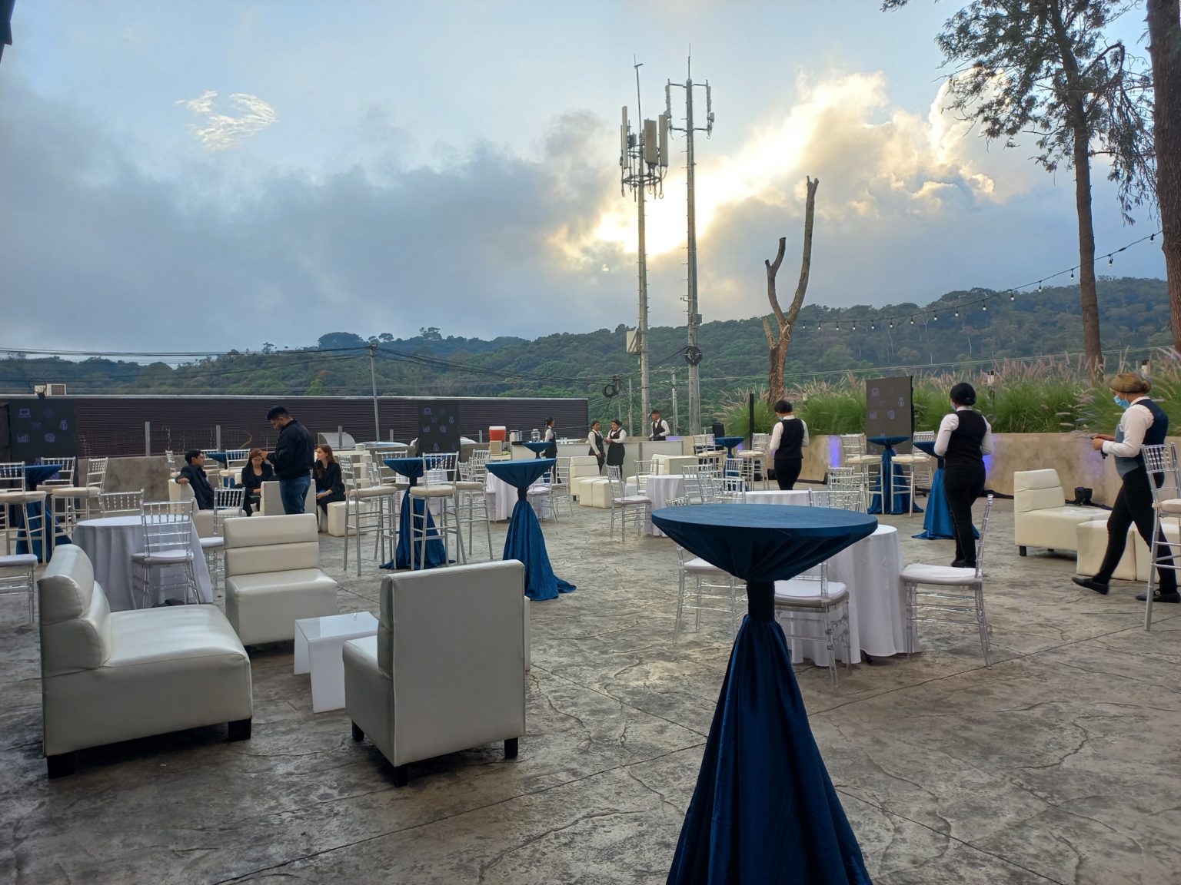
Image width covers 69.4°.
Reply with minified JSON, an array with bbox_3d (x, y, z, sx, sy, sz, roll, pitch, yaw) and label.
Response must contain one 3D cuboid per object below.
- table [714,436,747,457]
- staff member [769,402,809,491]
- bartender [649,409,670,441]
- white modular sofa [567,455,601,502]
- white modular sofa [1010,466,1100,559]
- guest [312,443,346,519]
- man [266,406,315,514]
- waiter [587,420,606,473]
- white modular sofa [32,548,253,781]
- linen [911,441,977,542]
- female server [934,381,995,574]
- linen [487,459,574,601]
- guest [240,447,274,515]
[{"bbox_3d":[2.906,0.454,17.692,0.680,1.080,0.680,-1,1,9],"label":"table"},{"bbox_3d":[2.608,0.271,11.188,0.480,1.660,0.370,-2,1,-6],"label":"staff member"},{"bbox_3d":[1.676,0.123,20.800,0.500,1.720,0.450,-1,1,27],"label":"bartender"},{"bbox_3d":[0.076,0.695,15.930,0.600,0.800,0.750,-2,1,-34],"label":"white modular sofa"},{"bbox_3d":[4.586,0.684,8.280,0.710,0.810,0.590,-1,1,44],"label":"white modular sofa"},{"bbox_3d":[-3.542,0.634,11.510,0.650,1.210,0.470,-2,1,-40],"label":"guest"},{"bbox_3d":[-3.560,0.411,10.106,0.500,1.700,0.500,-1,1,13],"label":"man"},{"bbox_3d":[0.143,0.222,20.306,0.360,1.570,0.480,-1,1,41],"label":"waiter"},{"bbox_3d":[-2.131,0.926,4.081,0.771,0.787,1.230,-2,1,-30],"label":"white modular sofa"},{"bbox_3d":[4.006,0.544,9.642,0.710,1.080,0.690,-1,1,22],"label":"linen"},{"bbox_3d":[3.409,0.294,7.787,0.510,1.670,0.380,-1,1,-1],"label":"female server"},{"bbox_3d":[-0.513,0.712,7.092,0.700,1.080,0.680,-2,1,-5],"label":"linen"},{"bbox_3d":[-4.589,0.691,11.800,0.500,1.170,0.750,-2,1,-27],"label":"guest"}]

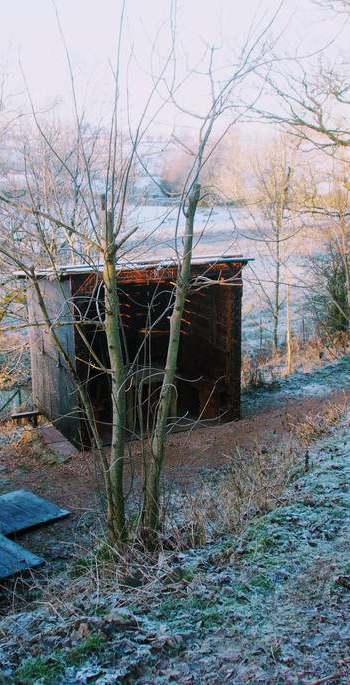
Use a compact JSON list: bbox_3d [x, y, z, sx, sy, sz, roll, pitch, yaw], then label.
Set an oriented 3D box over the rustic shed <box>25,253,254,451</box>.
[{"bbox_3d":[-0.560,-0.086,9.693,2.241,1.998,2.115,-7,14,-24],"label":"rustic shed"}]

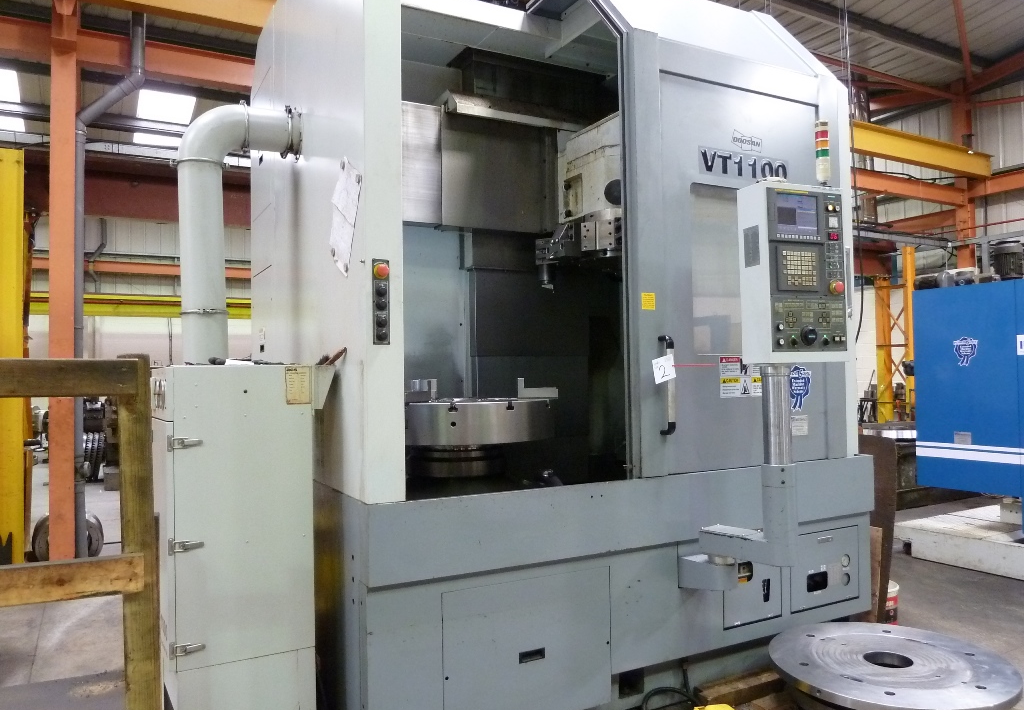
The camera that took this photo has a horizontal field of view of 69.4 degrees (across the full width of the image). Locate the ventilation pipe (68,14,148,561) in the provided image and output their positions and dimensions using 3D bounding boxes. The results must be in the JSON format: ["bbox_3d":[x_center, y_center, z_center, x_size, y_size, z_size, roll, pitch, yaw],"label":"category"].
[{"bbox_3d":[-3.630,-0.682,6.673,0.587,4.990,0.120,0,-2,-28],"label":"ventilation pipe"}]

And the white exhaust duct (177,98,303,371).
[{"bbox_3d":[-1.330,-0.596,3.646,0.575,1.302,0.210,0,-2,-28],"label":"white exhaust duct"}]

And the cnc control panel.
[{"bbox_3d":[1.186,-0.333,3.120,0.410,0.726,0.179,0,-2,-22],"label":"cnc control panel"}]

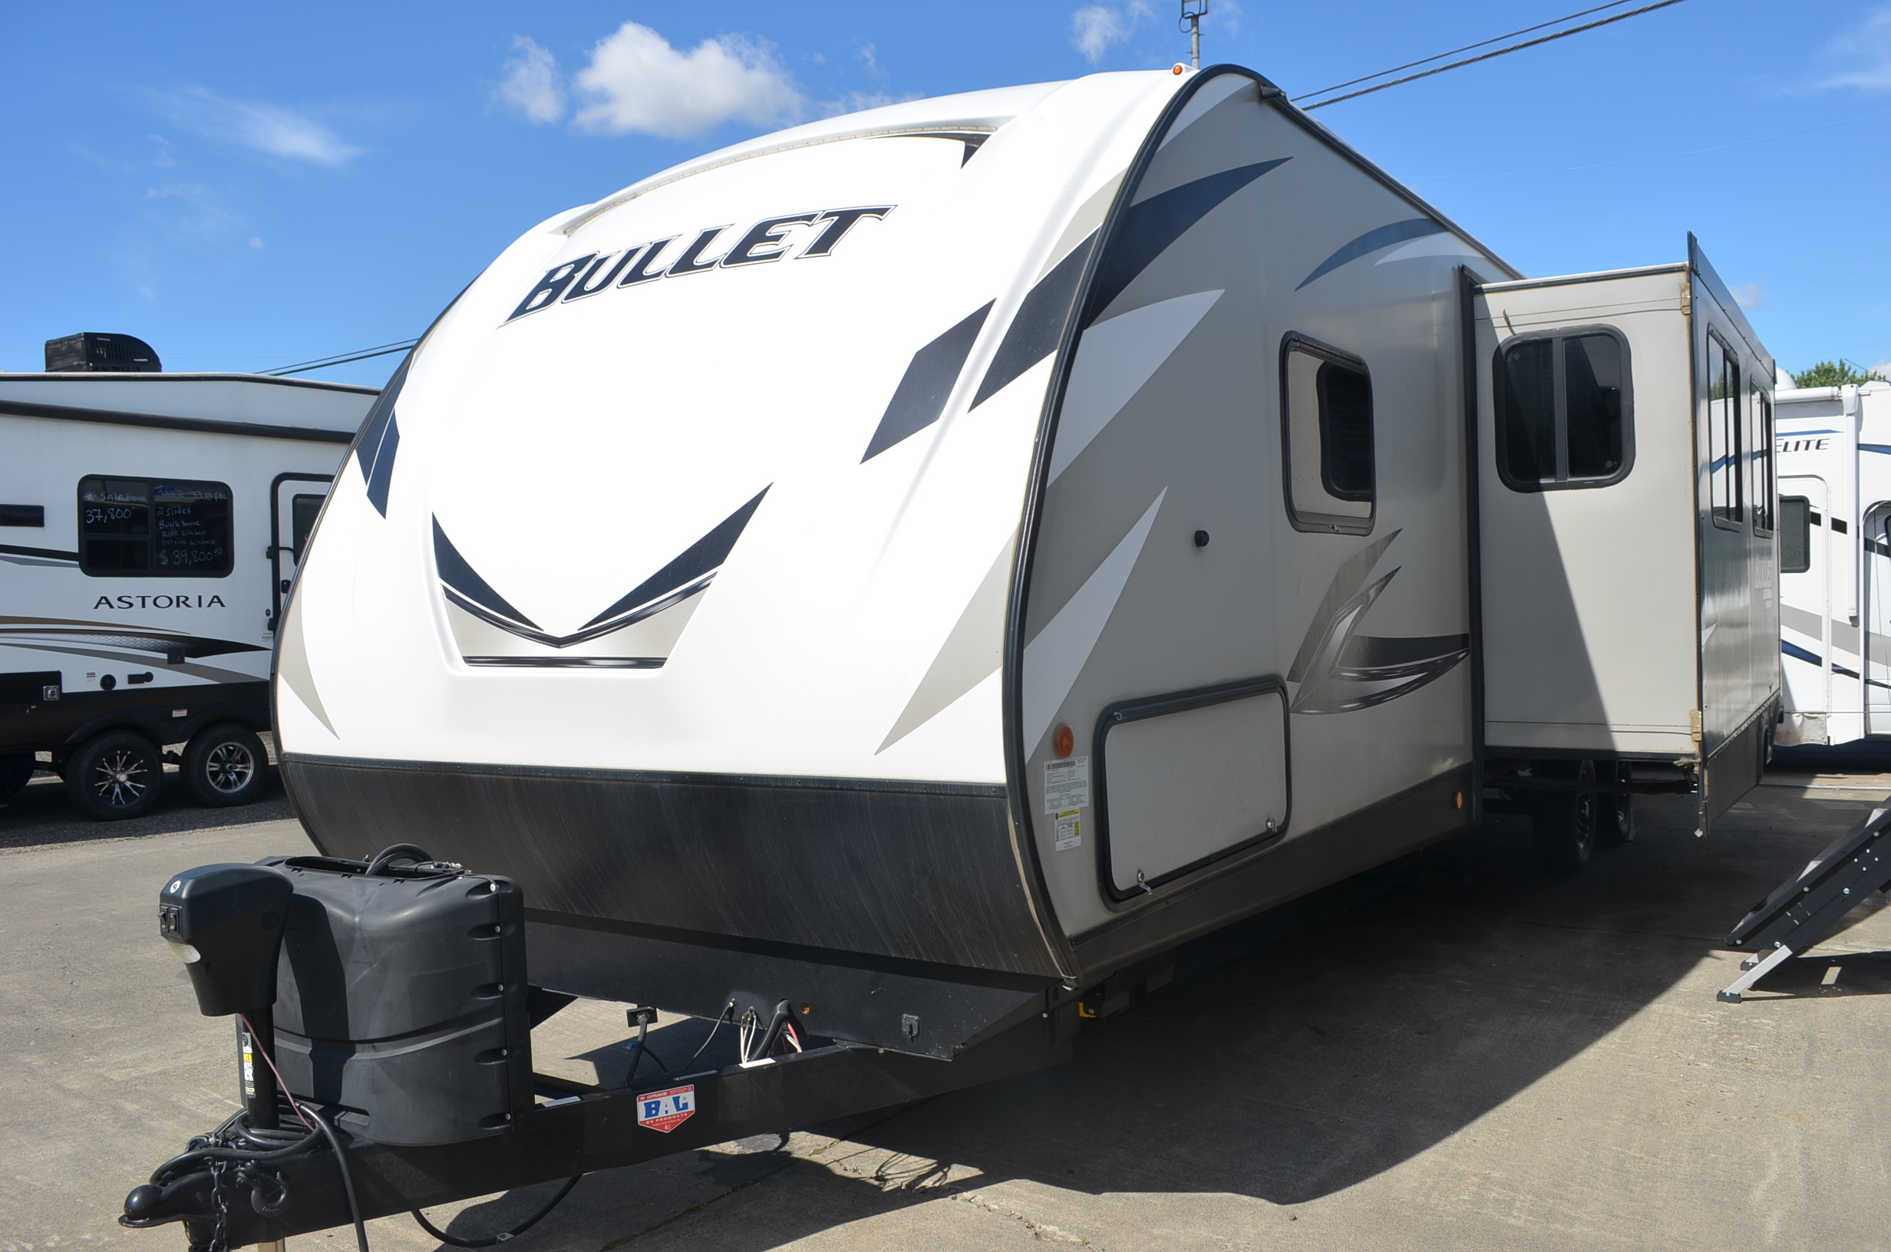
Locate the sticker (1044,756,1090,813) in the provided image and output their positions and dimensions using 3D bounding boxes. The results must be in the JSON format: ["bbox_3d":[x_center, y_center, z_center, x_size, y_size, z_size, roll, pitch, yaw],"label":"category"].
[{"bbox_3d":[0.245,0.319,2.851,0.006,0.105,0.180,-2,1,34],"label":"sticker"}]

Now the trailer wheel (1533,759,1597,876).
[{"bbox_3d":[3.248,0.915,7.425,0.210,0.670,0.670,-2,1,34],"label":"trailer wheel"}]

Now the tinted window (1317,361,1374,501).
[{"bbox_3d":[1.227,-0.584,4.342,0.030,0.390,0.475,-2,1,34],"label":"tinted window"}]

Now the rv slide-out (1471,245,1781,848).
[{"bbox_3d":[3.435,-0.362,6.857,0.780,2.140,3.780,-2,1,34],"label":"rv slide-out"}]

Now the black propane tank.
[{"bbox_3d":[-1.168,0.737,2.925,0.670,0.485,0.360,-2,1,34],"label":"black propane tank"}]

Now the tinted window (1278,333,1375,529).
[{"bbox_3d":[1.157,-0.555,4.228,0.040,0.550,0.765,-2,1,34],"label":"tinted window"}]

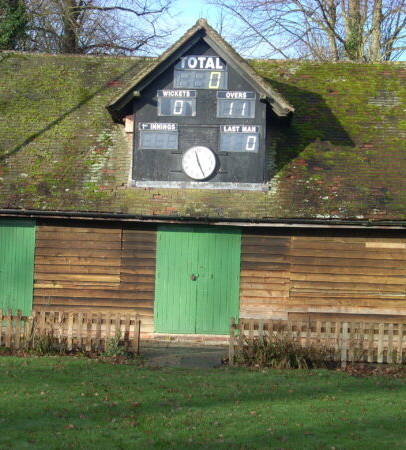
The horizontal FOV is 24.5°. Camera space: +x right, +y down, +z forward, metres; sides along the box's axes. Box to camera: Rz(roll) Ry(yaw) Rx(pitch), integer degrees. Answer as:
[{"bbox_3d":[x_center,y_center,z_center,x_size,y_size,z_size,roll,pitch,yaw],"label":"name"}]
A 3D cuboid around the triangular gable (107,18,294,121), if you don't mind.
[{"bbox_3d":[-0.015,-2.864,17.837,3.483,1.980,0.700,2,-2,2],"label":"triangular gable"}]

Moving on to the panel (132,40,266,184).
[{"bbox_3d":[-0.049,-2.116,17.811,2.508,2.788,0.100,2,-2,2],"label":"panel"}]

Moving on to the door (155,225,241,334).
[{"bbox_3d":[-0.083,1.044,17.439,1.582,2.004,0.080,2,-2,2],"label":"door"}]

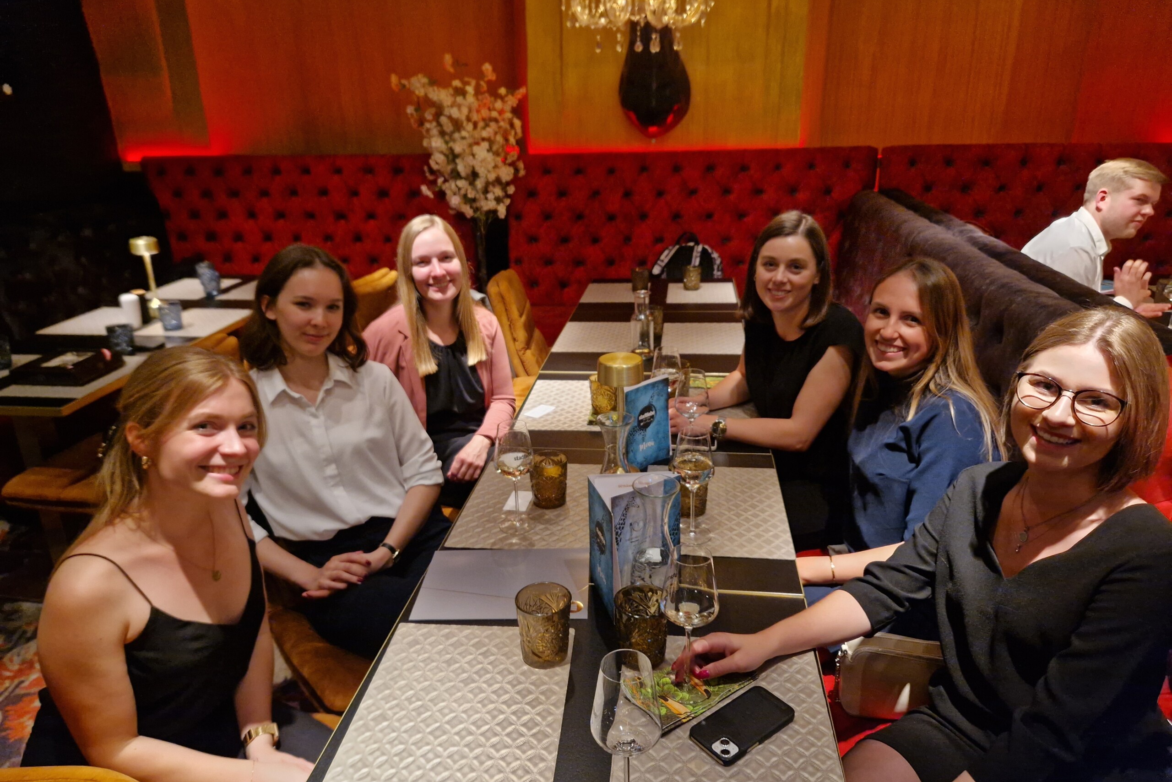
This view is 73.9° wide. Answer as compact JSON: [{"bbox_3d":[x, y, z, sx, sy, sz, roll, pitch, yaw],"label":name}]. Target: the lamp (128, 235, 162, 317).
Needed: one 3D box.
[{"bbox_3d":[-1.837,-0.478,3.295,0.112,0.330,0.112,1,21,7],"label":"lamp"}]

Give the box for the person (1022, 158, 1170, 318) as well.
[{"bbox_3d":[1.785,-0.114,2.731,0.780,1.360,0.520,9,23,28],"label":"person"}]

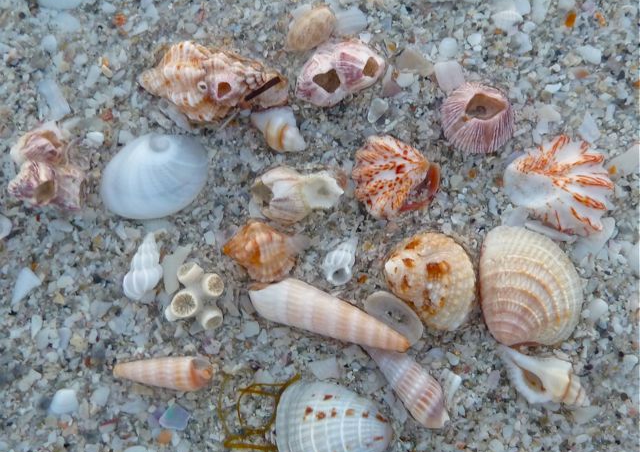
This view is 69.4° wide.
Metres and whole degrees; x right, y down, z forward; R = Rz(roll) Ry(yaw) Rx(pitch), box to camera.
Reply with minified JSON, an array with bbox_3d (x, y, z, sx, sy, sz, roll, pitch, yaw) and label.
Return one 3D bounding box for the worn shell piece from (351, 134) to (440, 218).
[{"bbox_3d":[0.021,-0.014,0.129,0.024,0.009,0.023,-14,78,-3],"label":"worn shell piece"}]

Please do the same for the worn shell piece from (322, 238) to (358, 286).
[{"bbox_3d":[0.006,0.010,0.125,0.008,0.007,0.014,23,79,5],"label":"worn shell piece"}]

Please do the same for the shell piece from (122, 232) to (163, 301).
[{"bbox_3d":[-0.054,0.013,0.143,0.011,0.010,0.020,11,76,3],"label":"shell piece"}]

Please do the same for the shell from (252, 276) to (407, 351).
[{"bbox_3d":[0.003,0.027,0.138,0.049,0.013,0.012,21,77,5],"label":"shell"}]

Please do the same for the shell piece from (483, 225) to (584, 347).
[{"bbox_3d":[0.064,0.018,0.140,0.030,0.013,0.035,4,76,1],"label":"shell piece"}]

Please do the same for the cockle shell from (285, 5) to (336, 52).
[{"bbox_3d":[-0.003,-0.070,0.165,0.015,0.006,0.022,44,80,10],"label":"cockle shell"}]

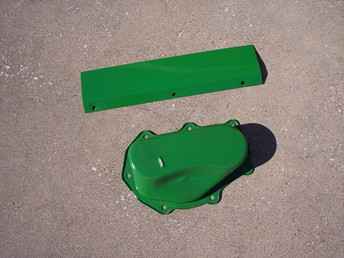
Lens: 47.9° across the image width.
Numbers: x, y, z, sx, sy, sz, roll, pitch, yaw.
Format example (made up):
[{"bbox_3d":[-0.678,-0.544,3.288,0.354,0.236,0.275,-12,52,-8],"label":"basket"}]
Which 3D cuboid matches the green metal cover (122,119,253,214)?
[{"bbox_3d":[0.047,0.098,1.161,0.402,0.085,0.271,-11,71,-5],"label":"green metal cover"}]

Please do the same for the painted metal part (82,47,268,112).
[{"bbox_3d":[0.001,-0.174,1.287,0.604,0.025,0.154,-10,71,-5],"label":"painted metal part"}]

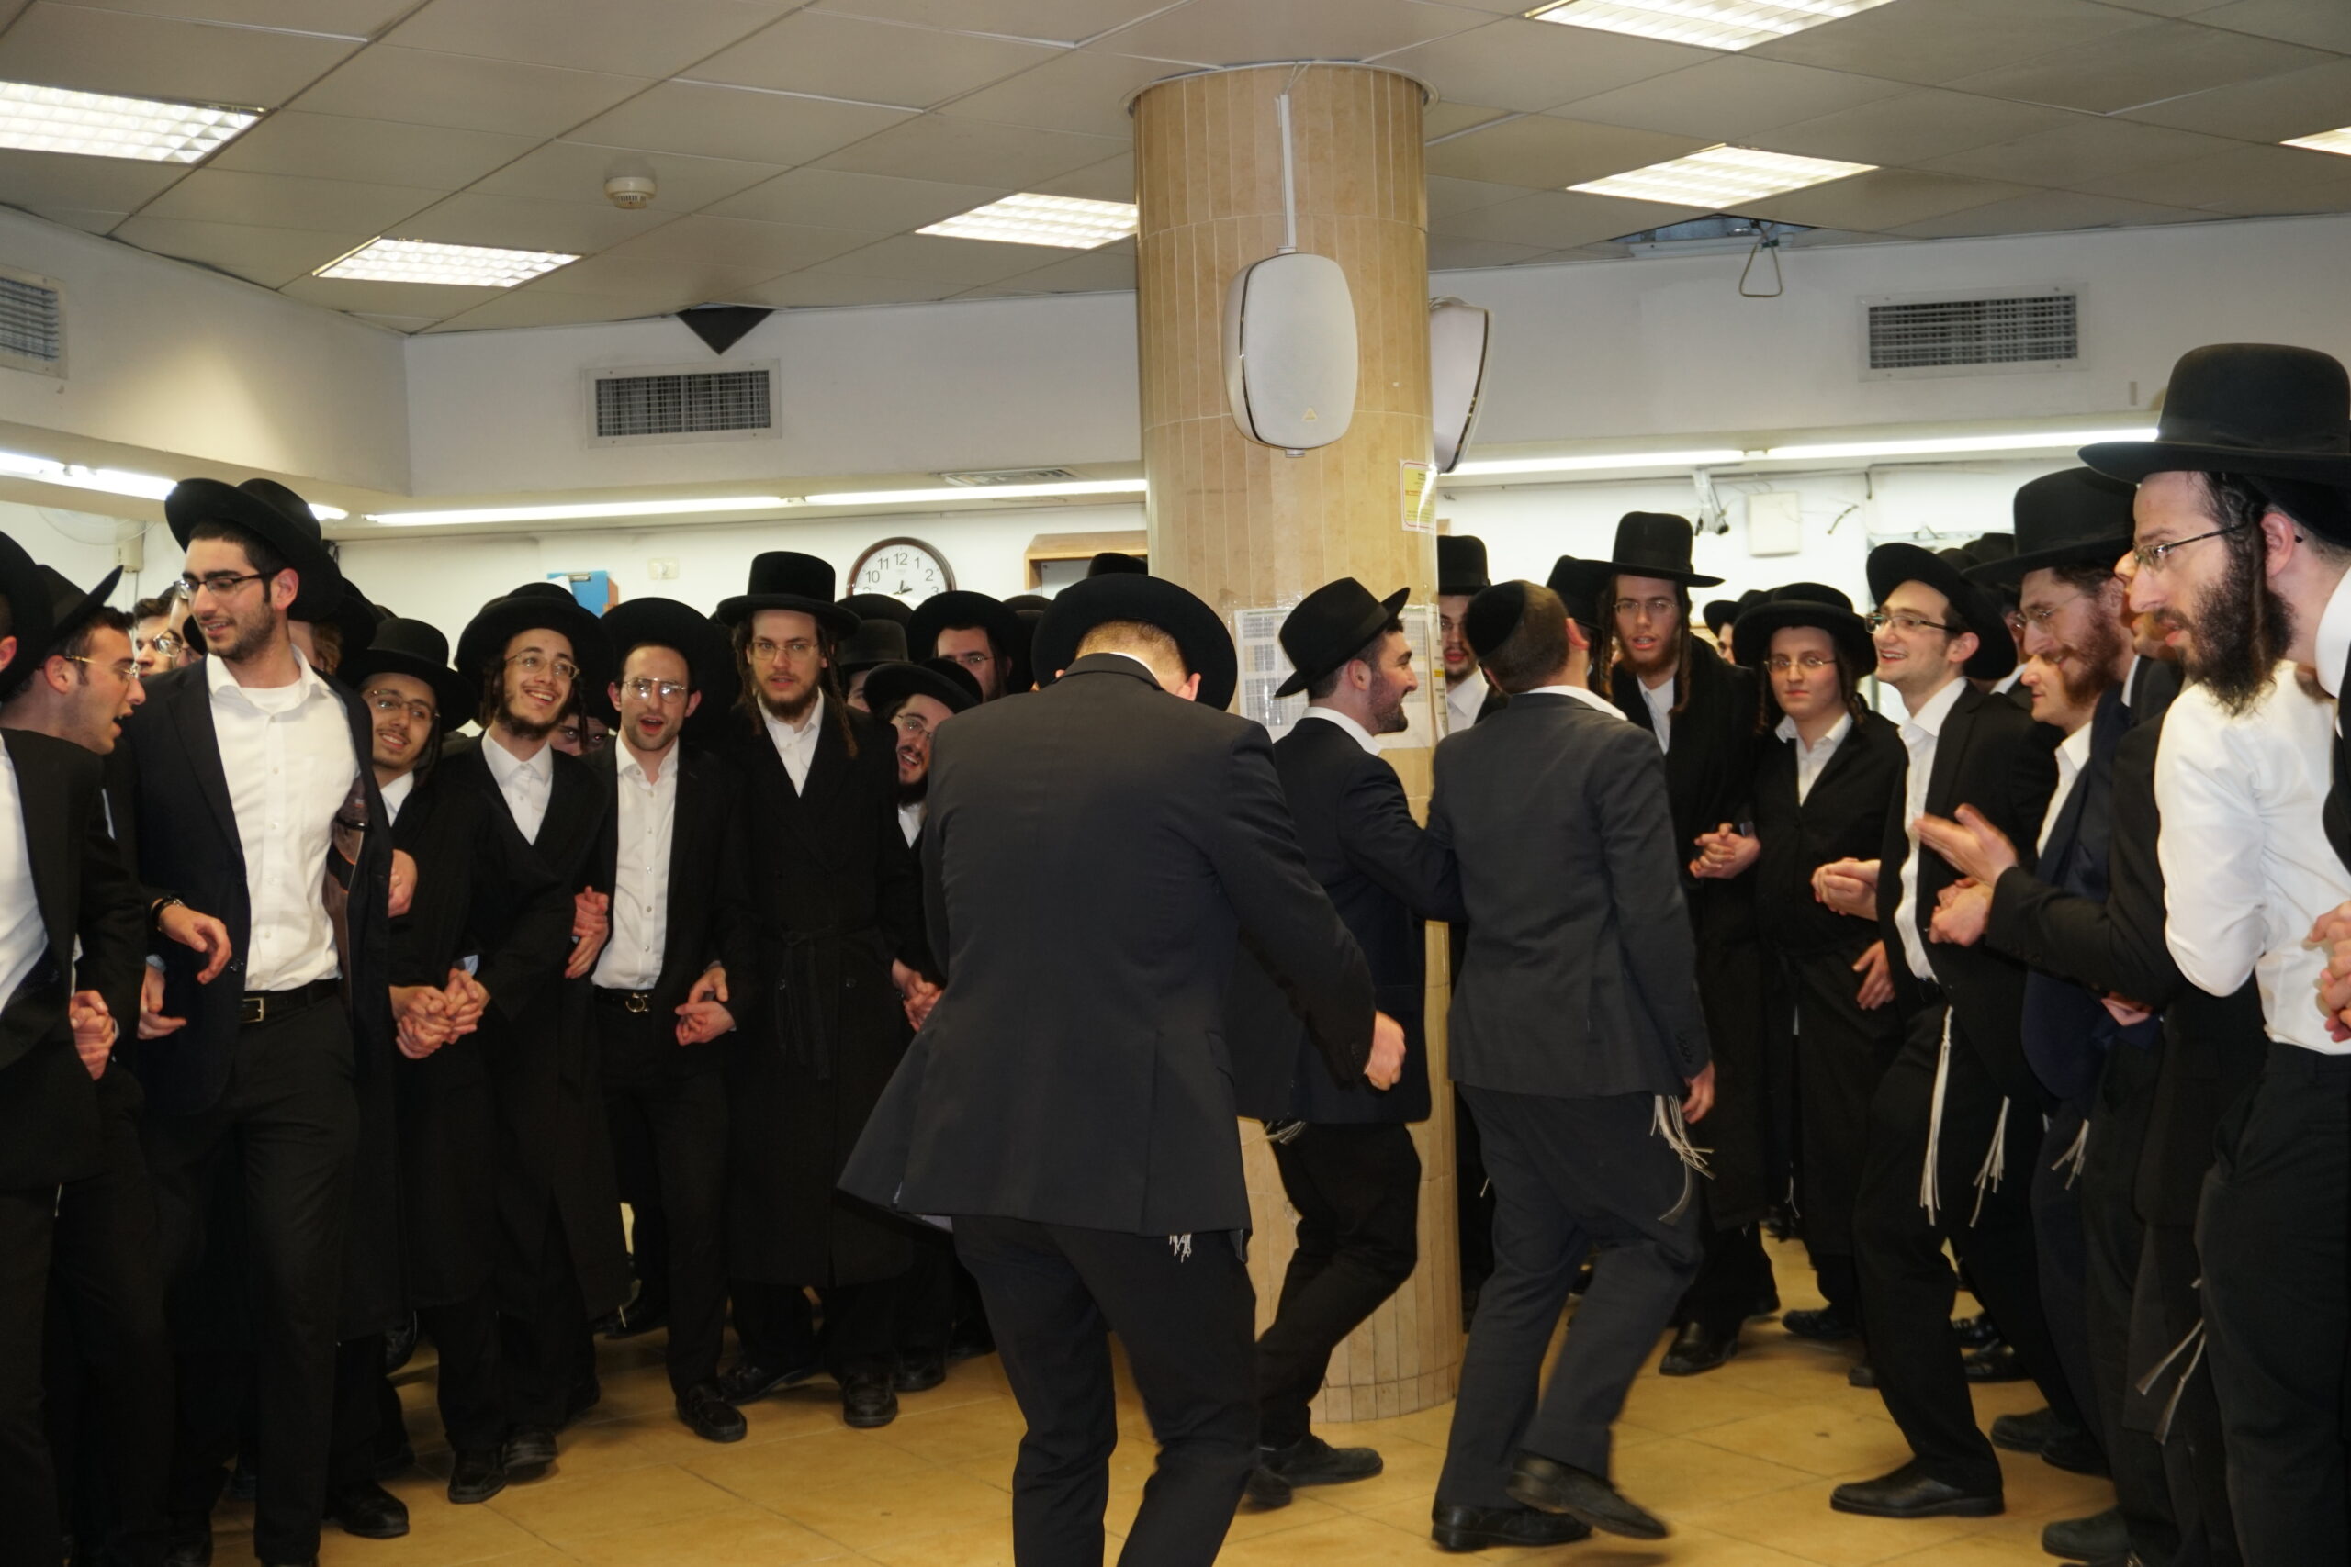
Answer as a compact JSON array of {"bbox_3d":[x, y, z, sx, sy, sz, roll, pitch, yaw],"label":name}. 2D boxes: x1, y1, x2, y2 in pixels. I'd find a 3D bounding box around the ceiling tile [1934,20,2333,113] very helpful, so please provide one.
[{"bbox_3d":[2.044,-1.522,5.553,0.600,0.020,0.600,-2,1,-35],"label":"ceiling tile"}]

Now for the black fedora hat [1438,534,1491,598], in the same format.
[{"bbox_3d":[0.662,-0.525,6.300,0.320,0.145,0.355,-2,1,0],"label":"black fedora hat"}]

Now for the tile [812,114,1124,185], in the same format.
[{"bbox_3d":[-0.459,-1.458,6.017,0.600,0.020,0.600,-3,1,-35],"label":"tile"}]

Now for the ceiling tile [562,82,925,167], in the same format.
[{"bbox_3d":[-0.950,-1.439,5.676,0.600,0.020,0.600,-2,1,-35],"label":"ceiling tile"}]

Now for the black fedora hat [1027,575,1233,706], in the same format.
[{"bbox_3d":[-0.057,-0.188,3.782,0.305,0.335,0.130,1,36,4],"label":"black fedora hat"}]

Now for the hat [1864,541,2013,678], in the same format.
[{"bbox_3d":[1.426,-0.339,4.790,0.330,0.130,0.305,43,-17,-26],"label":"hat"}]

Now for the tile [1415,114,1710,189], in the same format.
[{"bbox_3d":[0.876,-1.494,6.178,0.600,0.018,0.600,-3,1,-35],"label":"tile"}]

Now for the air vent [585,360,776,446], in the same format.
[{"bbox_3d":[-1.535,-1.184,8.159,0.630,0.245,0.030,-2,1,11],"label":"air vent"}]

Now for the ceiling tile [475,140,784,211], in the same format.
[{"bbox_3d":[-1.286,-1.427,6.137,0.600,0.018,0.600,-3,1,-35],"label":"ceiling tile"}]

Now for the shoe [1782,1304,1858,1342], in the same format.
[{"bbox_3d":[1.521,1.203,5.985,0.285,0.105,0.100,4,0,-10],"label":"shoe"}]

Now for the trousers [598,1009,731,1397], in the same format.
[{"bbox_3d":[-1.093,0.879,5.500,0.380,0.860,0.280,-2,1,-7],"label":"trousers"}]

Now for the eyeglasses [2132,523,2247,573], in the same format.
[{"bbox_3d":[1.009,-0.228,2.521,0.150,0.042,0.140,-14,-2,13],"label":"eyeglasses"}]

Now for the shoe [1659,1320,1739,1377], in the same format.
[{"bbox_3d":[1.174,1.232,5.805,0.108,0.105,0.295,-1,1,33],"label":"shoe"}]

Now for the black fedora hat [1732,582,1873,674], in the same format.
[{"bbox_3d":[1.466,-0.369,6.070,0.330,0.125,0.355,4,-25,22],"label":"black fedora hat"}]

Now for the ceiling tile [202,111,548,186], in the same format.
[{"bbox_3d":[-1.785,-1.416,5.828,0.600,0.020,0.600,-2,1,-35],"label":"ceiling tile"}]

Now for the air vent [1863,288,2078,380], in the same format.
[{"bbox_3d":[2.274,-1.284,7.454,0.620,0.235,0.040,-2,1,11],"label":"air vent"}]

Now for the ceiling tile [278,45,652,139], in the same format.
[{"bbox_3d":[-1.443,-1.418,5.335,0.600,0.020,0.600,-2,1,-35],"label":"ceiling tile"}]

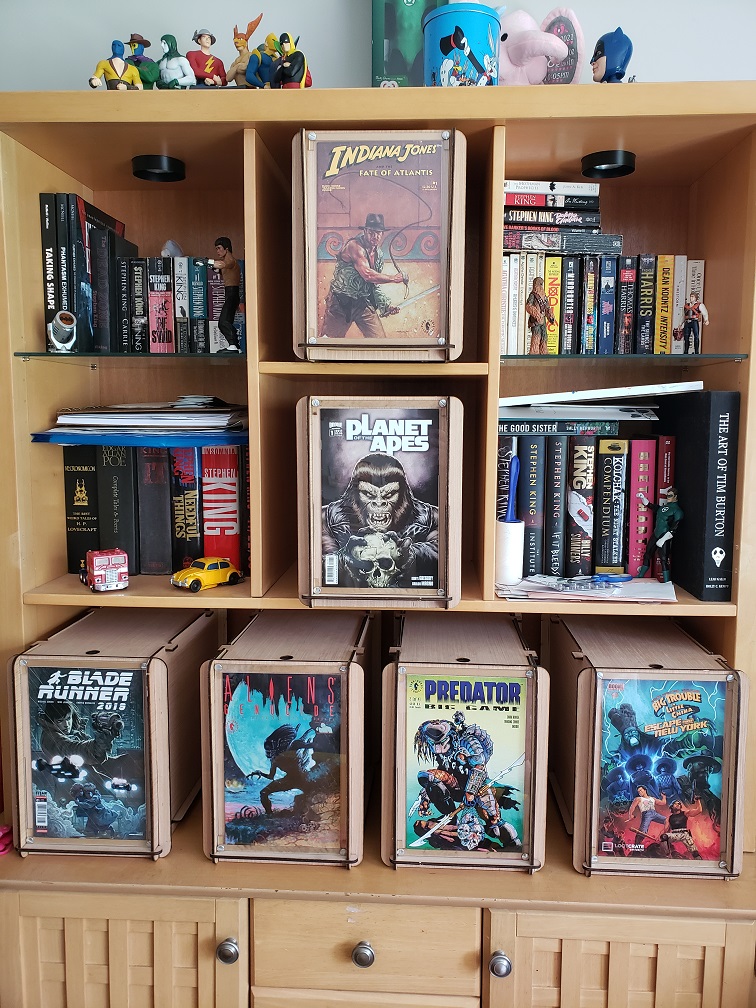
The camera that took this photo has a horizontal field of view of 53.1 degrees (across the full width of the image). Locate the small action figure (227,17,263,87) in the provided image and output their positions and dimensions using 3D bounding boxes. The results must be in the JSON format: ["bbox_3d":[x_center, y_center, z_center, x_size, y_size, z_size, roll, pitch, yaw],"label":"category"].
[{"bbox_3d":[-0.196,-0.648,1.121,0.055,0.146,0.045,5,8,33],"label":"small action figure"}]

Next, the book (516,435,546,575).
[{"bbox_3d":[0.259,0.004,1.345,0.045,0.243,0.160,1,6,3],"label":"book"}]

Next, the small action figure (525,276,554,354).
[{"bbox_3d":[0.249,-0.285,1.166,0.031,0.126,0.035,-3,6,-27],"label":"small action figure"}]

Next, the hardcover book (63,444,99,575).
[{"bbox_3d":[-0.513,-0.002,1.408,0.061,0.237,0.157,1,7,3],"label":"hardcover book"}]

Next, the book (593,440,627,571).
[{"bbox_3d":[0.393,0.007,1.338,0.047,0.240,0.160,1,6,3],"label":"book"}]

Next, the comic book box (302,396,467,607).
[{"bbox_3d":[0.009,-0.018,1.254,0.233,0.303,0.355,1,7,2],"label":"comic book box"}]

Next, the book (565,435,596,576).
[{"bbox_3d":[0.342,0.005,1.340,0.044,0.243,0.160,1,6,3],"label":"book"}]

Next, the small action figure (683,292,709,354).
[{"bbox_3d":[0.477,-0.271,1.147,0.044,0.095,0.028,2,7,15],"label":"small action figure"}]

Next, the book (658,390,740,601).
[{"bbox_3d":[0.516,-0.022,1.246,0.041,0.312,0.245,1,6,3],"label":"book"}]

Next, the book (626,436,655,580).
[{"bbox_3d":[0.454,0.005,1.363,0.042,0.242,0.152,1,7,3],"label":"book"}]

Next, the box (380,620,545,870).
[{"bbox_3d":[0.132,0.362,1.239,0.237,0.311,0.335,1,6,3],"label":"box"}]

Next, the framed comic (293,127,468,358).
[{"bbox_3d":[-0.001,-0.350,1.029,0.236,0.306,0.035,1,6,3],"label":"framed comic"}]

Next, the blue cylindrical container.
[{"bbox_3d":[0.128,-0.664,1.172,0.119,0.146,0.119,1,7,3],"label":"blue cylindrical container"}]

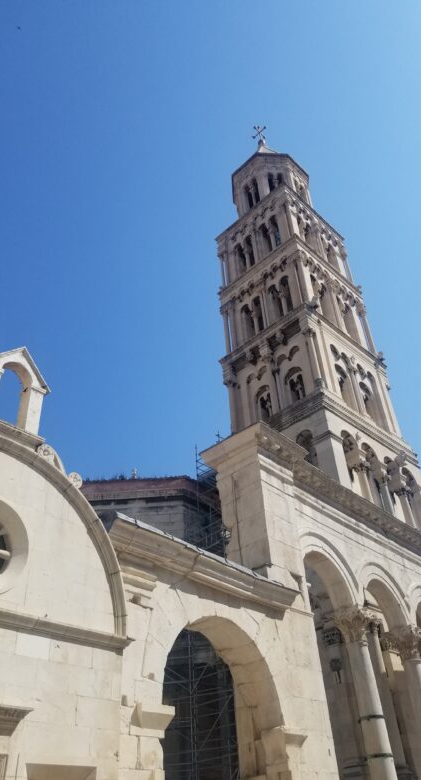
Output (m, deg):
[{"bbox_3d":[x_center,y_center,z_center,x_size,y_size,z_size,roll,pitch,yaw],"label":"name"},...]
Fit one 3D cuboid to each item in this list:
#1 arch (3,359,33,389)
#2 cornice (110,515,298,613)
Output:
[{"bbox_3d":[-3.674,-0.305,11.177,0.256,0.432,0.688,-30,-44,29],"label":"arch"},{"bbox_3d":[0.121,4.067,13.376,0.480,0.440,6.440,-30,-44,29],"label":"cornice"}]

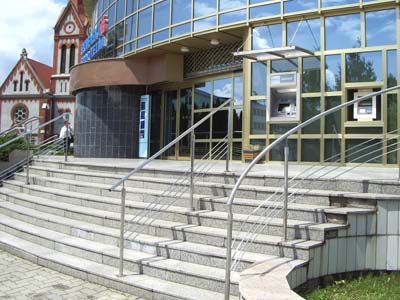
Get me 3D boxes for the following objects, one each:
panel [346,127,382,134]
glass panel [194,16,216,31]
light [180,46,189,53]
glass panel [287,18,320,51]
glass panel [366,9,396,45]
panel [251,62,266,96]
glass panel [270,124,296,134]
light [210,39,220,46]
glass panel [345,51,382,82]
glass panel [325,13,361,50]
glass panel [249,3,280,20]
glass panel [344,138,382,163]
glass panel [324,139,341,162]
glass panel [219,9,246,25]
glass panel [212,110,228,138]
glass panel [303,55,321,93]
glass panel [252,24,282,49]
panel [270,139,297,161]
[{"bbox_3d":[3.333,-0.396,8.907,0.710,0.144,0.050,1,0,29],"label":"panel"},{"bbox_3d":[0.137,-3.125,10.881,0.763,0.284,0.050,1,0,41],"label":"glass panel"},{"bbox_3d":[-0.424,-2.863,12.479,0.244,0.100,0.244,1,0,41],"label":"light"},{"bbox_3d":[2.253,-2.438,9.514,0.714,0.687,0.050,1,0,29],"label":"glass panel"},{"bbox_3d":[3.618,-2.417,8.749,0.561,0.686,0.050,1,0,29],"label":"glass panel"},{"bbox_3d":[1.316,-1.569,9.687,0.376,0.769,0.050,1,0,29],"label":"panel"},{"bbox_3d":[1.870,-0.453,9.727,0.606,0.221,0.050,1,0,29],"label":"glass panel"},{"bbox_3d":[0.382,-2.679,11.056,0.230,0.100,0.230,1,0,29],"label":"light"},{"bbox_3d":[3.217,-1.622,8.612,0.688,0.589,0.050,1,0,29],"label":"glass panel"},{"bbox_3d":[2.975,-2.427,9.109,0.699,0.686,0.050,1,0,29],"label":"glass panel"},{"bbox_3d":[1.414,-2.972,9.420,0.716,0.261,0.050,1,0,32],"label":"glass panel"},{"bbox_3d":[3.209,0.023,8.590,0.685,0.481,0.050,1,0,29],"label":"glass panel"},{"bbox_3d":[2.694,0.017,8.881,0.331,0.483,0.050,1,0,29],"label":"glass panel"},{"bbox_3d":[0.786,-3.119,10.321,0.791,0.259,0.050,1,0,40],"label":"glass panel"},{"bbox_3d":[0.550,-0.630,10.907,0.050,0.713,0.595,0,0,-45],"label":"glass panel"},{"bbox_3d":[2.401,-1.622,9.430,0.379,0.793,0.050,1,0,29],"label":"glass panel"},{"bbox_3d":[1.529,-2.449,9.920,0.700,0.688,0.050,1,0,29],"label":"glass panel"},{"bbox_3d":[1.792,0.005,9.392,0.607,0.484,0.050,1,0,29],"label":"panel"}]

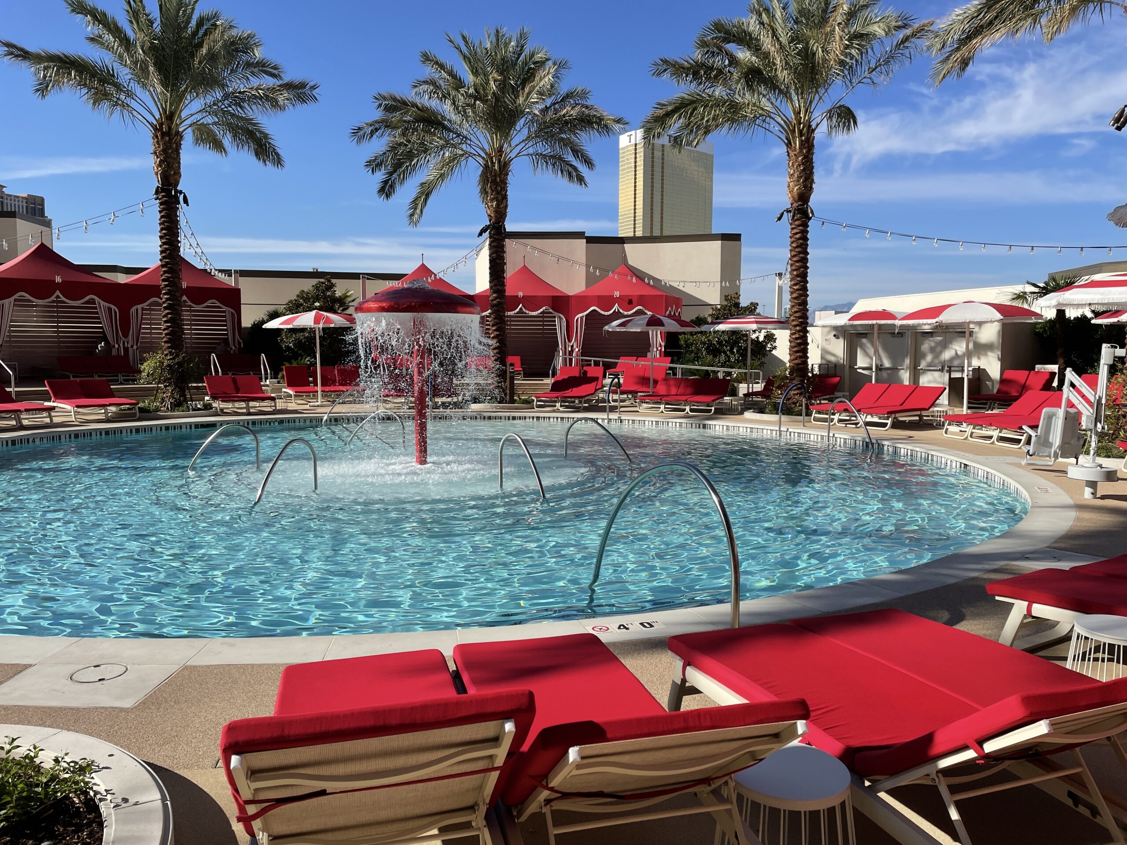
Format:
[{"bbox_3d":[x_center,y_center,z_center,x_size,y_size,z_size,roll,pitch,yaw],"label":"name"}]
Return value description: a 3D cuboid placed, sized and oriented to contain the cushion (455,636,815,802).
[{"bbox_3d":[0.061,0.831,2.783,0.630,0.500,1.800,-1,5,-14],"label":"cushion"}]

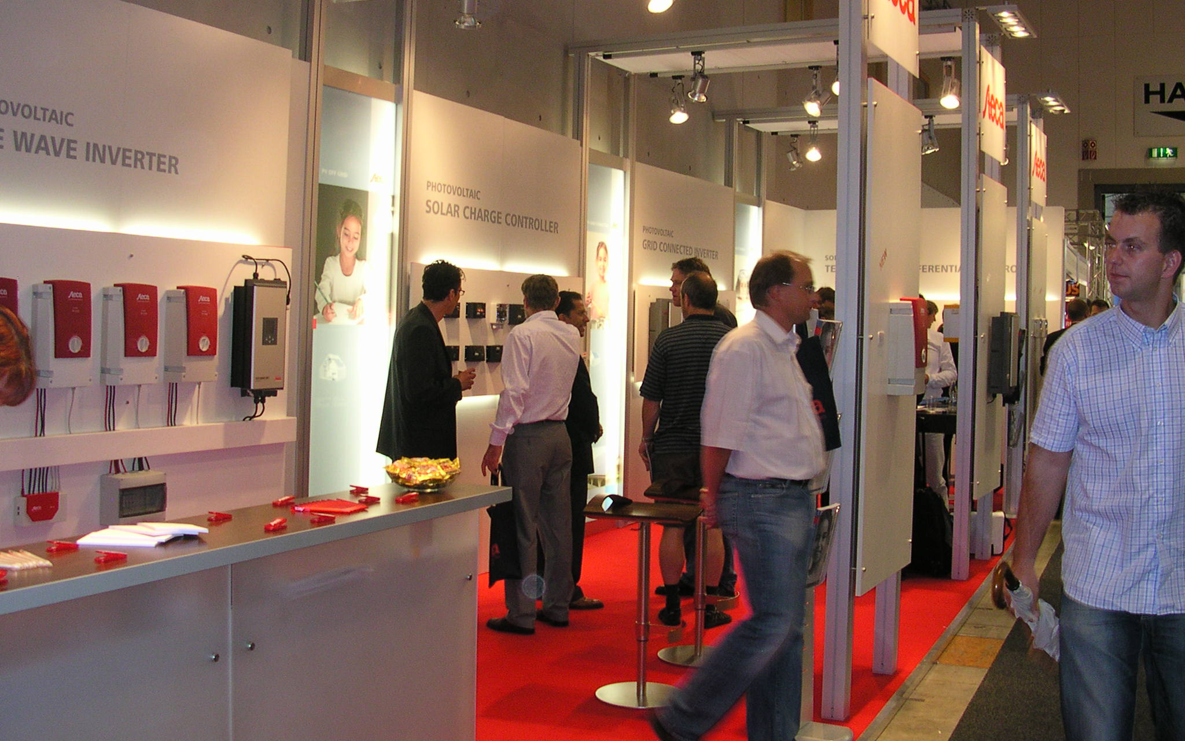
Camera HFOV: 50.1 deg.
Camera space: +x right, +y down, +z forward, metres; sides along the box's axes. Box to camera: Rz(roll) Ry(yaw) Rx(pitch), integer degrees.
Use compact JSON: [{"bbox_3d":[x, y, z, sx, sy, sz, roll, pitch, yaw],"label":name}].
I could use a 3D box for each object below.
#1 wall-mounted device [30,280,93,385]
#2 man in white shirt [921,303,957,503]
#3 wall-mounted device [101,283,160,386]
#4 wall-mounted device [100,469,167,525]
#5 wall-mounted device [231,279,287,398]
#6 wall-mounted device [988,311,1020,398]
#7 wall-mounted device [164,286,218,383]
[{"bbox_3d":[-1.977,-0.139,4.741,0.135,0.400,0.208,2,2,28],"label":"wall-mounted device"},{"bbox_3d":[2.645,0.347,10.031,0.500,1.790,0.360,1,2,-12],"label":"man in white shirt"},{"bbox_3d":[-1.799,-0.135,4.939,0.130,0.386,0.202,2,2,25],"label":"wall-mounted device"},{"bbox_3d":[-1.829,0.510,5.060,0.115,0.208,0.258,2,2,25],"label":"wall-mounted device"},{"bbox_3d":[-1.499,-0.146,5.702,0.135,0.525,0.225,2,2,28],"label":"wall-mounted device"},{"bbox_3d":[2.564,-0.100,7.900,0.138,0.530,0.230,2,2,28],"label":"wall-mounted device"},{"bbox_3d":[-1.657,-0.144,5.260,0.130,0.386,0.202,2,2,25],"label":"wall-mounted device"}]

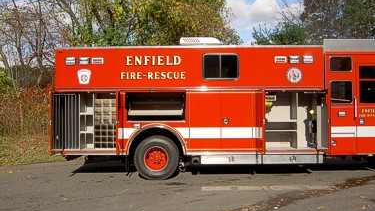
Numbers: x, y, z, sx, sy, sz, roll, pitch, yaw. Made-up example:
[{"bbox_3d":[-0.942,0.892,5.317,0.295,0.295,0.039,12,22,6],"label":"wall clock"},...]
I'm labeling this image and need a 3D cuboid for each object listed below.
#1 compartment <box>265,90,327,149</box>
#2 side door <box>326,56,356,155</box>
[{"bbox_3d":[2.559,0.377,9.250,1.580,1.440,0.640,0,-1,0],"label":"compartment"},{"bbox_3d":[3.764,-0.012,9.000,0.740,2.430,0.080,0,-1,0],"label":"side door"}]

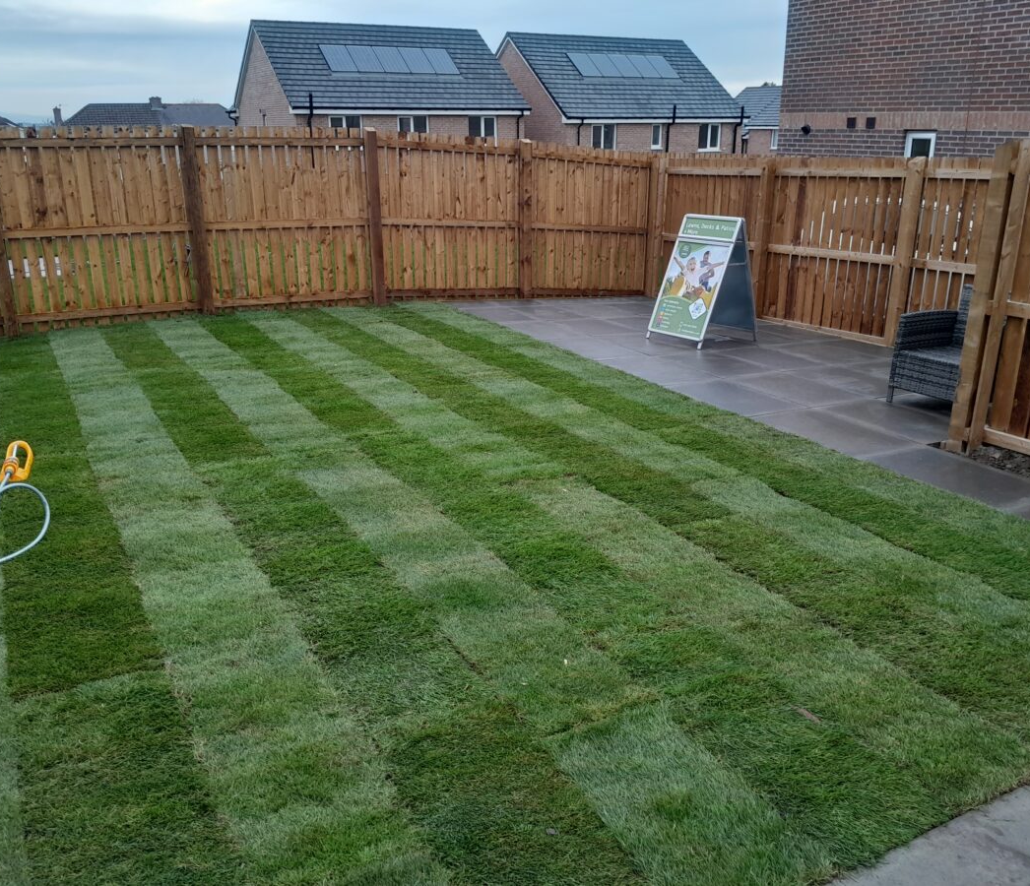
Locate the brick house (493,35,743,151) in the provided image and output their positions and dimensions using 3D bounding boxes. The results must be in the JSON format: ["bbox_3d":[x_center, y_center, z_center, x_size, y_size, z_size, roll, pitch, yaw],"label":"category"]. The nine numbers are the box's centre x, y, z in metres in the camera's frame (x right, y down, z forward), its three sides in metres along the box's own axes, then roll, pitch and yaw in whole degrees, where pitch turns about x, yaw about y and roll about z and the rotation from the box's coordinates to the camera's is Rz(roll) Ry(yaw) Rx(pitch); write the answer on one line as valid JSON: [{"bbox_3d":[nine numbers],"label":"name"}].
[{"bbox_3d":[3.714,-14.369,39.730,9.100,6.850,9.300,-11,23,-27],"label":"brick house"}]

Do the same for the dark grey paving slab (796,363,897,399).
[{"bbox_3d":[2.629,-0.463,6.895,0.605,0.040,0.905,-8,20,-27],"label":"dark grey paving slab"}]

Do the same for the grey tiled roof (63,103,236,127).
[{"bbox_3d":[-31.307,-28.315,77.400,16.000,2.350,6.800,-8,21,-19],"label":"grey tiled roof"}]

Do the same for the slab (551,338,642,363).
[{"bbox_3d":[0.688,-0.811,7.839,0.605,0.040,0.905,-8,20,-27],"label":"slab"}]

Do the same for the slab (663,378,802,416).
[{"bbox_3d":[1.548,-0.306,6.326,0.600,0.030,0.900,-9,20,-27],"label":"slab"}]

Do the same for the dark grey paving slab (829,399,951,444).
[{"bbox_3d":[2.502,-0.135,5.847,0.600,0.030,0.900,-9,20,-27],"label":"dark grey paving slab"}]

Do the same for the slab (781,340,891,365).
[{"bbox_3d":[2.706,-0.803,7.894,0.600,0.030,0.900,-9,20,-27],"label":"slab"}]

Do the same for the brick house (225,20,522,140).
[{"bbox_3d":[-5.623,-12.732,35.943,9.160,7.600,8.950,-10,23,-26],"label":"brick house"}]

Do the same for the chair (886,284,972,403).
[{"bbox_3d":[3.086,-0.637,6.102,0.660,0.780,0.620,-12,23,-30],"label":"chair"}]

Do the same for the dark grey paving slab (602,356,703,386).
[{"bbox_3d":[1.121,-0.559,7.077,0.600,0.030,0.900,-9,20,-27],"label":"dark grey paving slab"}]

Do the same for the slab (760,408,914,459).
[{"bbox_3d":[1.966,-0.057,5.578,0.605,0.040,0.905,-8,20,-27],"label":"slab"}]

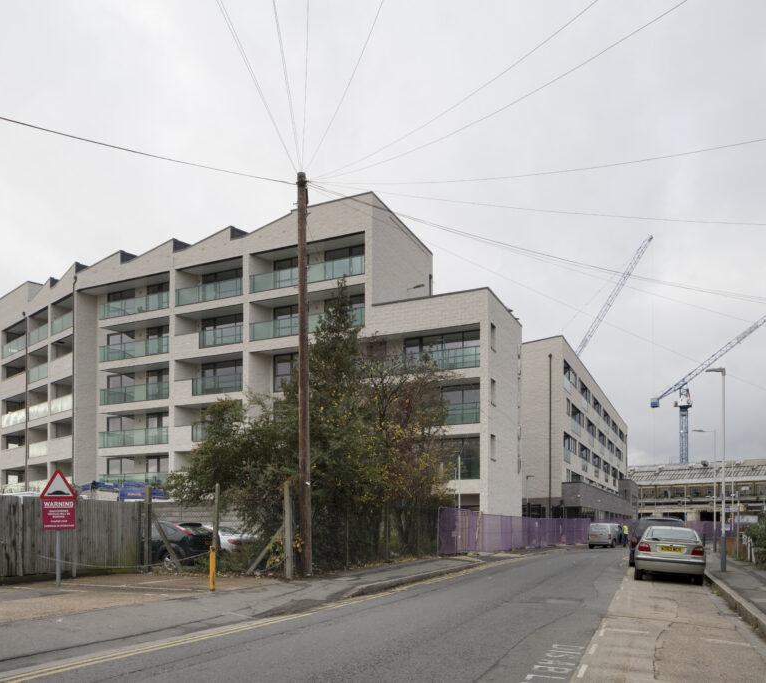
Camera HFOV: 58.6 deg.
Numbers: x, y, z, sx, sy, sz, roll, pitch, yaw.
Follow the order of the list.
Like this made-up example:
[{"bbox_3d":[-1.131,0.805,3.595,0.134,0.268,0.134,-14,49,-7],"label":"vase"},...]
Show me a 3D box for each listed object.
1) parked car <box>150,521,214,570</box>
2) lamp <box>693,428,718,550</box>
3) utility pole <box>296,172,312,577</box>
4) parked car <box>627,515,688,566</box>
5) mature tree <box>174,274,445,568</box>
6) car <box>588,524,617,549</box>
[{"bbox_3d":[-7.133,6.409,21.500,4.300,1.500,1.830,-4,-10,23],"label":"parked car"},{"bbox_3d":[16.256,7.514,34.200,1.150,6.200,0.350,-4,-10,23],"label":"lamp"},{"bbox_3d":[-2.038,0.846,17.500,0.320,10.500,0.320,-4,-10,23],"label":"utility pole"},{"bbox_3d":[10.081,7.265,24.800,1.850,1.720,4.550,-4,-10,21],"label":"parked car"},{"bbox_3d":[-2.323,2.768,22.500,8.600,9.200,6.800,-4,-10,23],"label":"mature tree"},{"bbox_3d":[16.909,14.777,52.000,1.900,1.950,4.700,-4,-10,24],"label":"car"}]

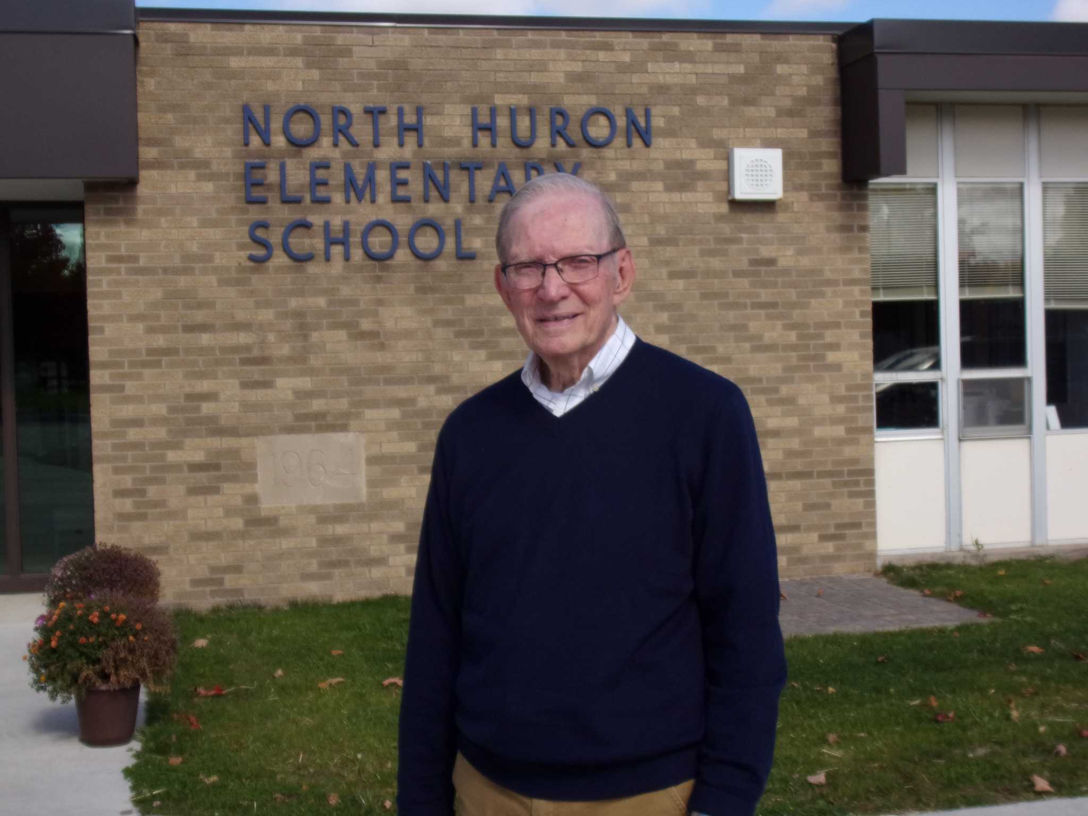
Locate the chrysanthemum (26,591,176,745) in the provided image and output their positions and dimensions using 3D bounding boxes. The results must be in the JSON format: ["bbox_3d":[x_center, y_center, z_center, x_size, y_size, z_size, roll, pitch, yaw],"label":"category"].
[{"bbox_3d":[-1.727,1.005,5.637,0.581,0.572,0.557,-2,1,-17],"label":"chrysanthemum"}]

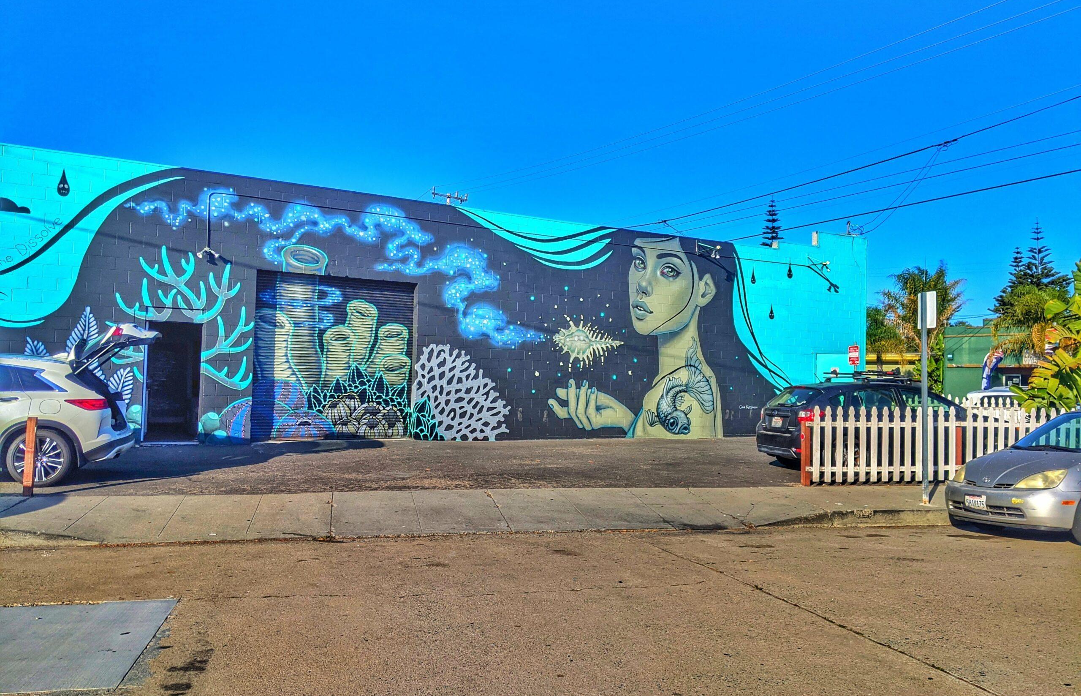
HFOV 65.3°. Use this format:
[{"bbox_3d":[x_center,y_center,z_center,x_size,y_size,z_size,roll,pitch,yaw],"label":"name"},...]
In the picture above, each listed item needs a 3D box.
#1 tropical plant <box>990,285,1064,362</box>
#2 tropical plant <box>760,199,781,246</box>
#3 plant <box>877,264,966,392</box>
[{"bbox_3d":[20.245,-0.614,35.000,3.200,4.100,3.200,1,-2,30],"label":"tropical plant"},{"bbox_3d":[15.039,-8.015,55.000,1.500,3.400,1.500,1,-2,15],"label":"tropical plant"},{"bbox_3d":[17.637,-0.762,39.000,4.100,6.300,4.100,1,-2,24],"label":"plant"}]

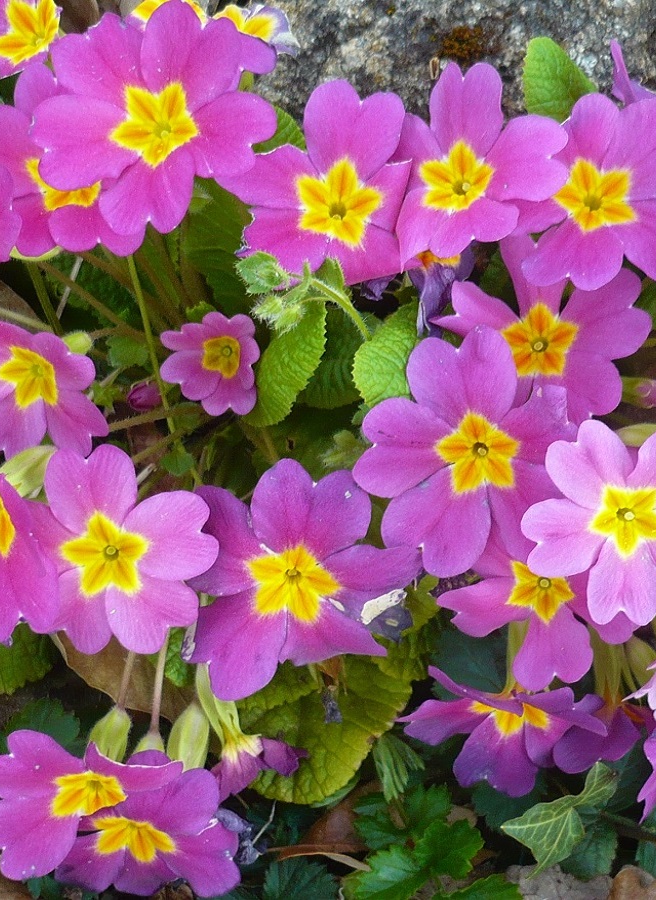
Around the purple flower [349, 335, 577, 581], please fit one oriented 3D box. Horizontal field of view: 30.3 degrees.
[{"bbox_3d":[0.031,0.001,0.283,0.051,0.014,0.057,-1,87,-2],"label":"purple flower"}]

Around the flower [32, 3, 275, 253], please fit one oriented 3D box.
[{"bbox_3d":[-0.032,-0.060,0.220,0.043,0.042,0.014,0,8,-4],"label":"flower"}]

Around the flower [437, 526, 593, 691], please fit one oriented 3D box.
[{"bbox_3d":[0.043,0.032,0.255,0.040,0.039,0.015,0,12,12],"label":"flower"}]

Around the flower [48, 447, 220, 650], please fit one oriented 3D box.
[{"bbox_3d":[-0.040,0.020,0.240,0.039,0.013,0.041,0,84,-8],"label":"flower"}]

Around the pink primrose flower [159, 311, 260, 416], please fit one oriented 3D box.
[{"bbox_3d":[-0.029,-0.021,0.300,0.025,0.026,0.010,16,13,14],"label":"pink primrose flower"}]

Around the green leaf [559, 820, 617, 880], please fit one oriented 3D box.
[{"bbox_3d":[0.062,0.096,0.295,0.015,0.004,0.018,-6,76,-7],"label":"green leaf"}]

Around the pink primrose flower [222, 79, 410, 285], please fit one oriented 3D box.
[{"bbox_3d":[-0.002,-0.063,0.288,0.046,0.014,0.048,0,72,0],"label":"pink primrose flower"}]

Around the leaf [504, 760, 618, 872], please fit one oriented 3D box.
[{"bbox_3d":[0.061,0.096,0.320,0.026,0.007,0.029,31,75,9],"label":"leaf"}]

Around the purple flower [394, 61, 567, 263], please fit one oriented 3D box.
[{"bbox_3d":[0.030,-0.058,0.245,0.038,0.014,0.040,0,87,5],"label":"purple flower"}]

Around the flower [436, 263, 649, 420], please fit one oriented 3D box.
[{"bbox_3d":[0.048,-0.025,0.272,0.047,0.040,0.015,6,7,5],"label":"flower"}]

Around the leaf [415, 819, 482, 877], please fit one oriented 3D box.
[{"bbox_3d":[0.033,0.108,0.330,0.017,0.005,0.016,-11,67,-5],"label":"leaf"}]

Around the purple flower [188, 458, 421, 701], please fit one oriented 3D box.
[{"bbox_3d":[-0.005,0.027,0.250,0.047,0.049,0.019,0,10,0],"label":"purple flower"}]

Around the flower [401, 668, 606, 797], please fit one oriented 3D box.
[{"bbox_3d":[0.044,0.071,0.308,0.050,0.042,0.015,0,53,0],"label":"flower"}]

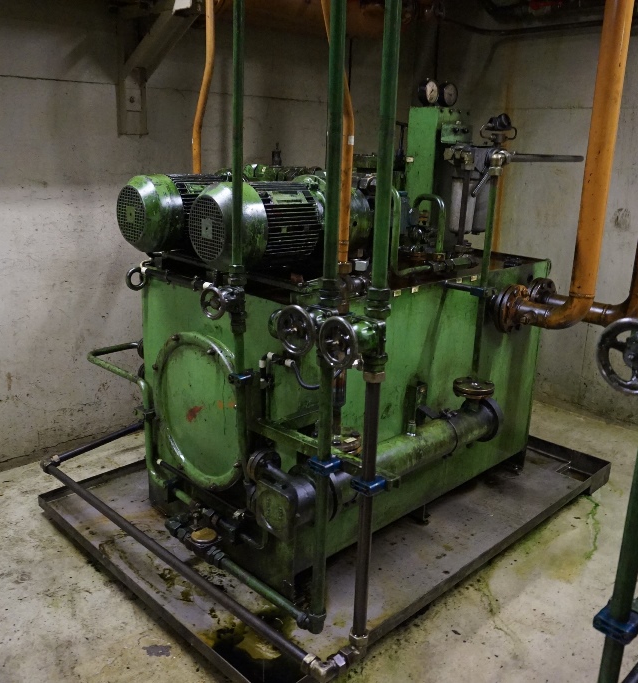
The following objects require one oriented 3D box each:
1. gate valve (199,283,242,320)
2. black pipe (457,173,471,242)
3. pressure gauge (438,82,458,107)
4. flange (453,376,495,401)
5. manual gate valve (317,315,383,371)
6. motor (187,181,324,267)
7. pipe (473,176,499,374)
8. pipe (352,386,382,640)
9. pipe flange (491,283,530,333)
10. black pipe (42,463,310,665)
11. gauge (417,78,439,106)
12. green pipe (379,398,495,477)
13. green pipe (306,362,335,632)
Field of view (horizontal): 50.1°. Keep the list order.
[{"bbox_3d":[-0.276,-0.122,2.066,0.100,0.103,0.140,16,21,42],"label":"gate valve"},{"bbox_3d":[0.583,-0.534,2.741,0.028,0.281,0.028,16,21,42],"label":"black pipe"},{"bbox_3d":[0.596,-1.145,3.168,0.109,0.112,0.052,-14,22,-43],"label":"pressure gauge"},{"bbox_3d":[0.606,0.181,2.662,0.157,0.043,0.157,1,16,0],"label":"flange"},{"bbox_3d":[0.101,-0.009,1.682,0.190,0.125,0.123,-14,22,-43],"label":"manual gate valve"},{"bbox_3d":[-0.201,-0.389,2.279,0.280,0.285,0.420,16,21,42],"label":"motor"},{"bbox_3d":[0.617,-0.230,2.534,0.027,0.744,0.027,16,21,42],"label":"pipe"},{"bbox_3d":[0.129,0.482,1.864,0.037,0.794,0.037,-14,22,-43],"label":"pipe"},{"bbox_3d":[0.799,-0.142,2.848,0.055,0.200,0.200,16,21,42],"label":"pipe flange"},{"bbox_3d":[-0.612,0.712,2.443,1.643,0.037,0.037,16,21,42],"label":"black pipe"},{"bbox_3d":[0.491,-1.119,3.067,0.109,0.116,0.052,-14,22,-43],"label":"gauge"},{"bbox_3d":[0.434,0.370,2.543,0.779,0.138,0.138,-14,22,-43],"label":"green pipe"},{"bbox_3d":[0.010,0.455,1.930,0.042,0.832,0.042,16,21,42],"label":"green pipe"}]

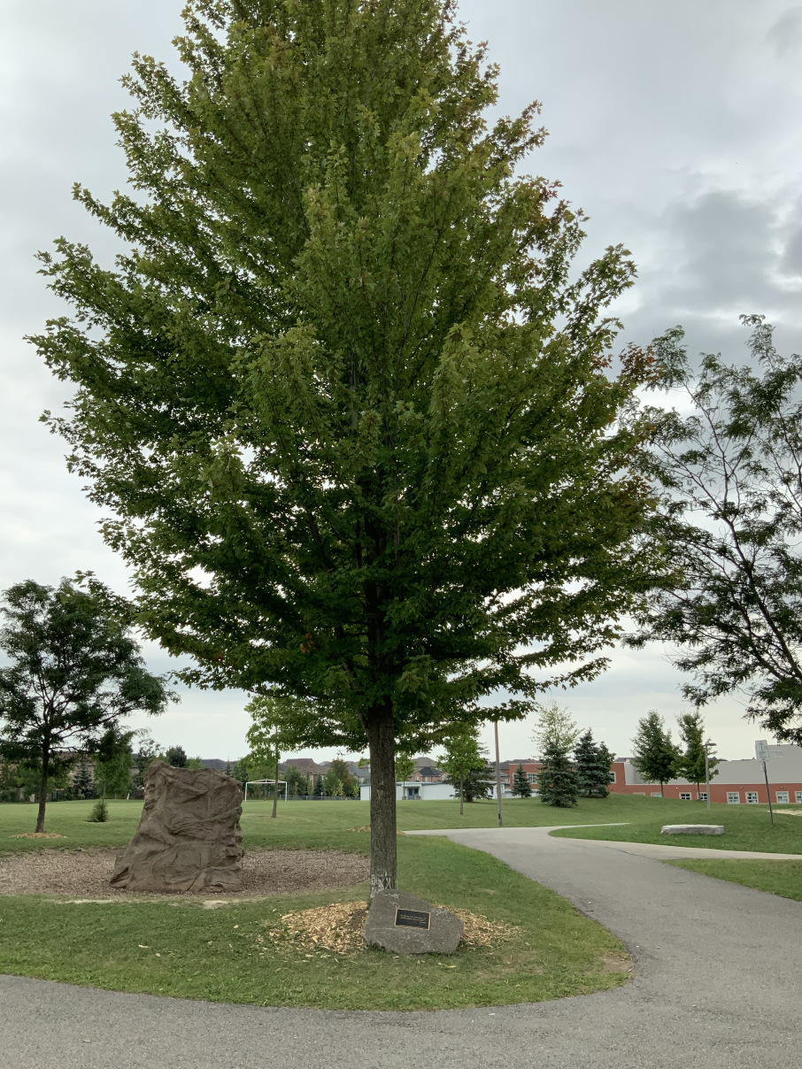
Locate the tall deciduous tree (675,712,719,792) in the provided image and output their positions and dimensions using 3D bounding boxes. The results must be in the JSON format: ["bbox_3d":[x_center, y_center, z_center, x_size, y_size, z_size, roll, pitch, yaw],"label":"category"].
[{"bbox_3d":[26.253,19.629,79.663,3.778,7.570,3.778,-5,-16,17],"label":"tall deciduous tree"}]

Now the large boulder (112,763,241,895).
[{"bbox_3d":[-3.459,4.446,13.864,2.041,1.861,1.450,1,-16,-3],"label":"large boulder"}]

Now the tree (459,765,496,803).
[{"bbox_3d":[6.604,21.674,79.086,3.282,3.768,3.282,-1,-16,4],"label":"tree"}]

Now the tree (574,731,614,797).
[{"bbox_3d":[15.203,18.112,70.740,3.076,5.283,3.076,-3,-16,11],"label":"tree"}]

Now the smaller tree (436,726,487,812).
[{"bbox_3d":[3.124,11.836,45.496,2.517,4.569,2.517,-1,-16,4],"label":"smaller tree"}]

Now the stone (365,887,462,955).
[{"bbox_3d":[0.105,3.772,8.826,0.960,0.550,0.580,0,-16,0],"label":"stone"}]

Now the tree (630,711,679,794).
[{"bbox_3d":[18.434,15.919,65.127,3.475,6.192,3.475,-4,-16,15],"label":"tree"}]

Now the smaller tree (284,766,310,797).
[{"bbox_3d":[-16.784,40.055,144.555,4.285,4.955,4.285,2,-16,-6],"label":"smaller tree"}]

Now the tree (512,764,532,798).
[{"bbox_3d":[9.883,20.192,73.270,1.593,2.862,1.593,-2,-16,7],"label":"tree"}]

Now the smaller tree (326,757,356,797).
[{"bbox_3d":[-8.365,34.247,125.414,4.213,5.738,4.213,1,-16,-4],"label":"smaller tree"}]

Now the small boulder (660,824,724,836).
[{"bbox_3d":[8.975,9.097,27.564,1.920,0.420,0.720,0,-16,0],"label":"small boulder"}]

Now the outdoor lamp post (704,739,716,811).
[{"bbox_3d":[18.997,14.926,55.014,0.723,4.249,0.350,0,-16,0],"label":"outdoor lamp post"}]

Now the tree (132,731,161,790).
[{"bbox_3d":[-26.043,23.785,92.000,3.272,6.602,3.272,4,-16,-15],"label":"tree"}]

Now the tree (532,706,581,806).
[{"bbox_3d":[11.122,15.754,64.132,3.295,7.264,3.295,-3,-16,9],"label":"tree"}]

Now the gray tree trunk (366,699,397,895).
[{"bbox_3d":[-0.256,3.403,11.508,0.360,2.441,0.360,0,-16,-1],"label":"gray tree trunk"}]

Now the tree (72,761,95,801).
[{"bbox_3d":[-46.247,35.744,130.185,3.345,5.830,3.345,5,-17,-18],"label":"tree"}]

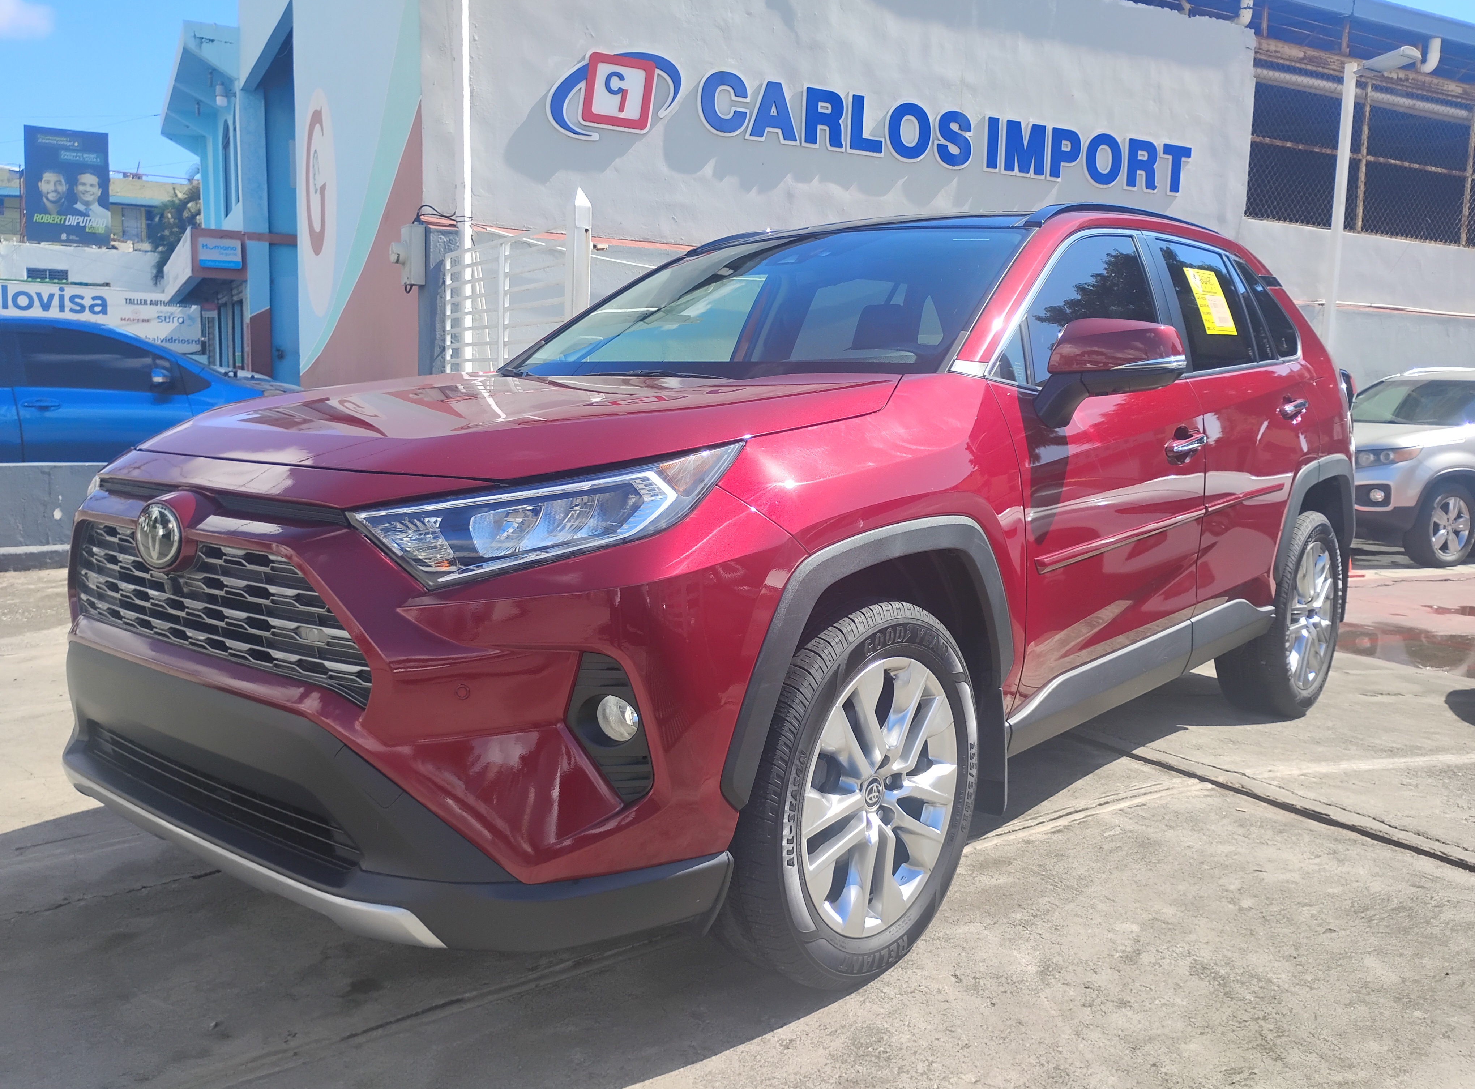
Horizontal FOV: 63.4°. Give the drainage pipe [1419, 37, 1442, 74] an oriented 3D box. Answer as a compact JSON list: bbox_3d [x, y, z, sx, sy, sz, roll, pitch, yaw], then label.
[{"bbox_3d":[6.845,-4.831,11.800,0.130,0.340,0.240,-2,7,-26],"label":"drainage pipe"}]

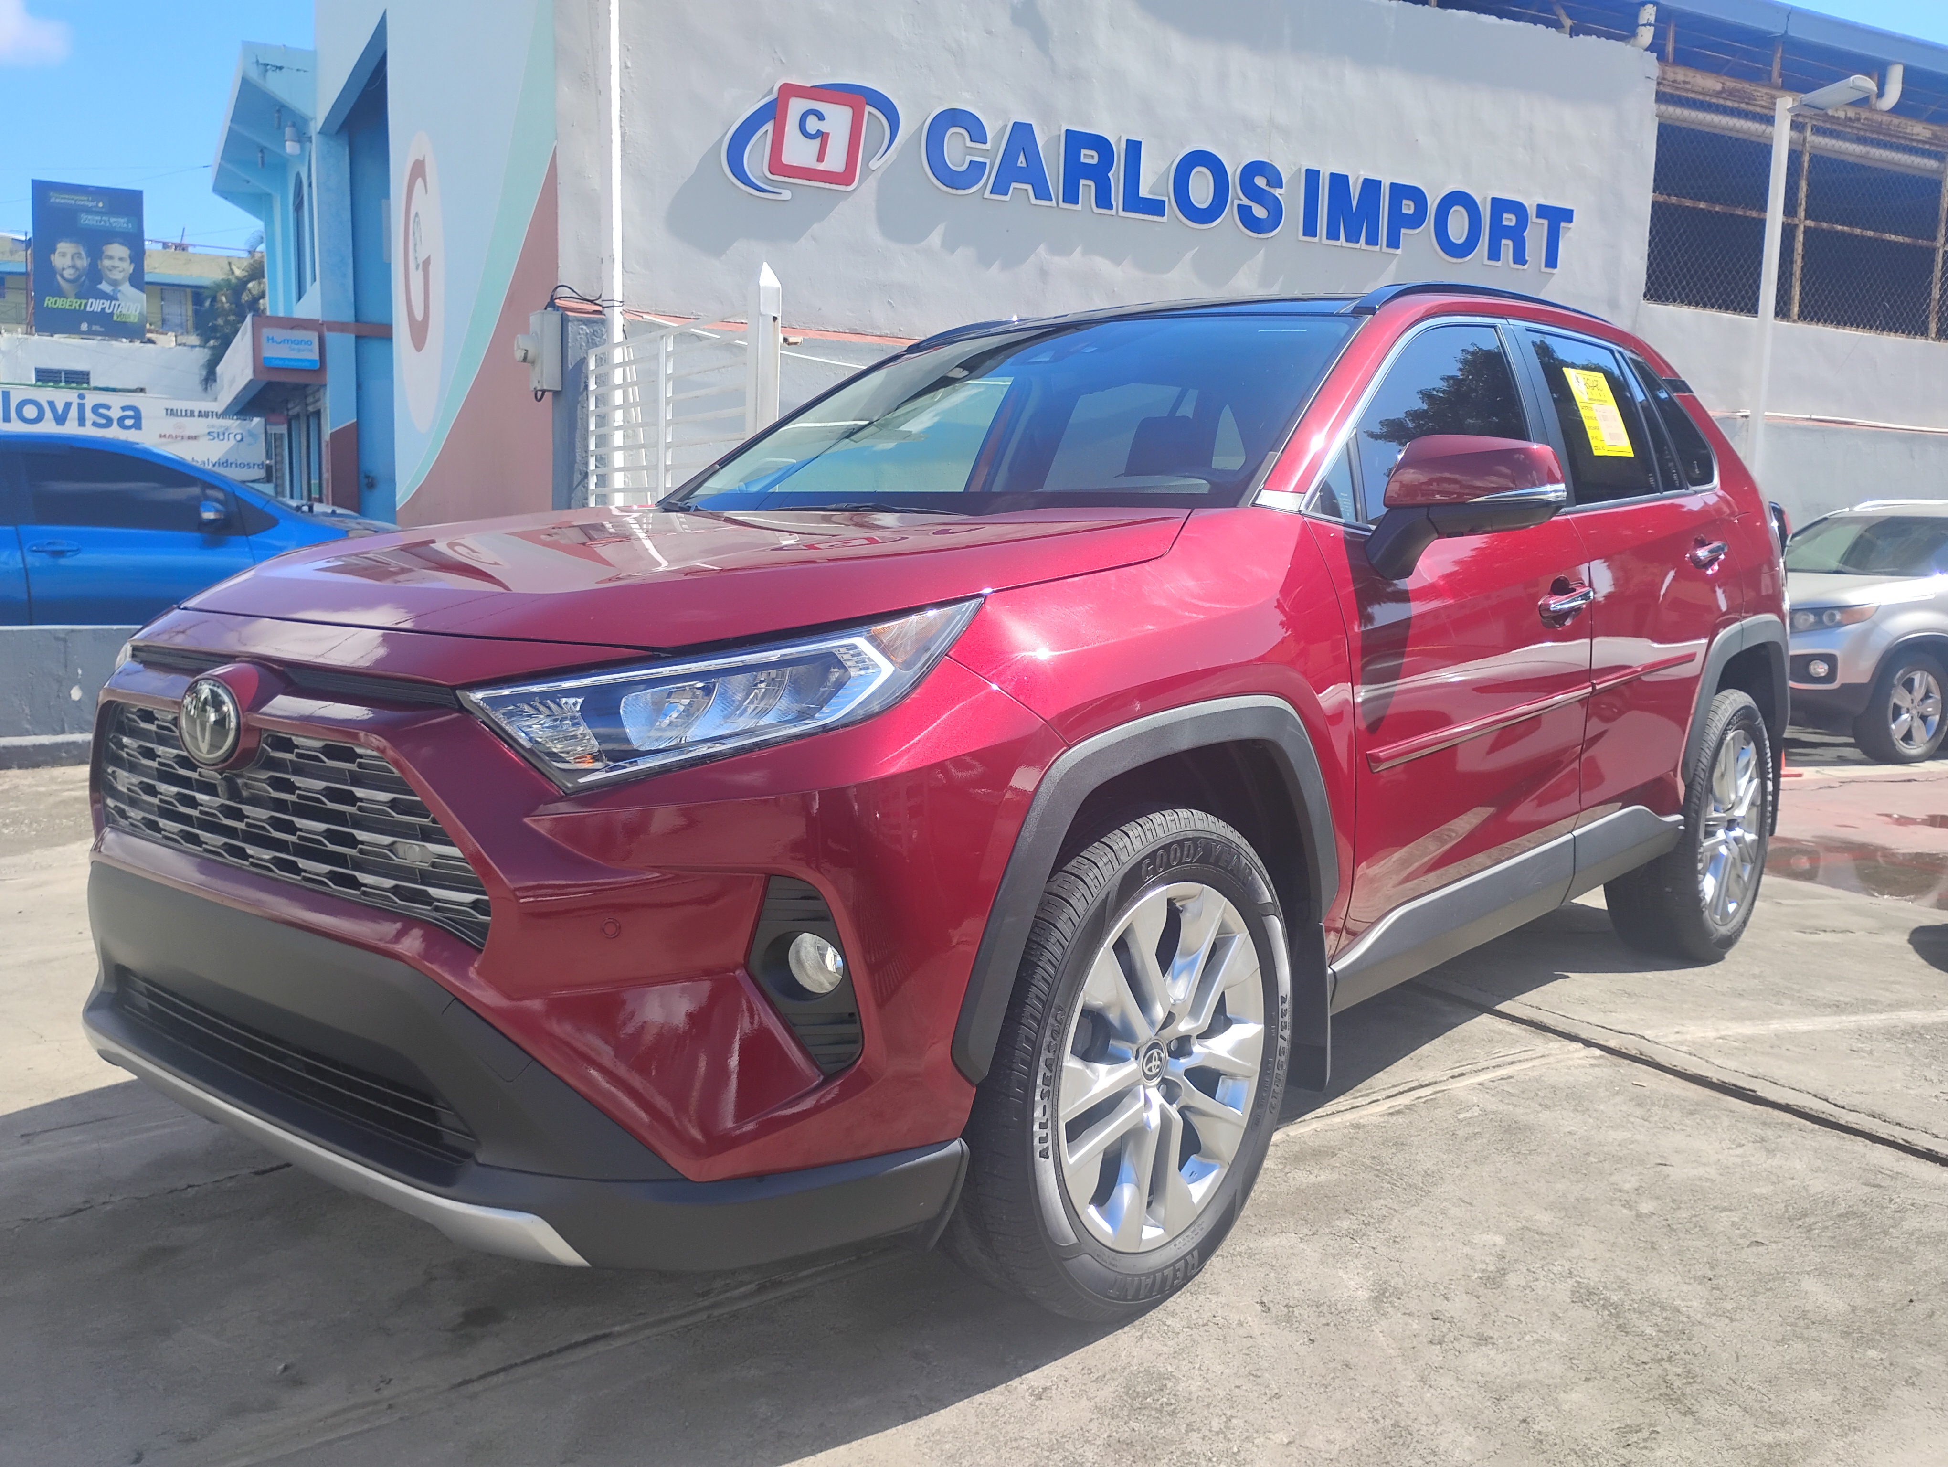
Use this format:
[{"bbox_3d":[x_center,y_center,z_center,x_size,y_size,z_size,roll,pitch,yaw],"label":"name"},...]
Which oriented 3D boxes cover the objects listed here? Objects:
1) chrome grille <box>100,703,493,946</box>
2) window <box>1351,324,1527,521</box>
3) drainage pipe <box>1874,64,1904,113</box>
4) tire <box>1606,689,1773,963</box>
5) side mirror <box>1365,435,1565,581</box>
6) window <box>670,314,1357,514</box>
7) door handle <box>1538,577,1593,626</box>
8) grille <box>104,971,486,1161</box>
[{"bbox_3d":[-0.976,0.084,2.107,1.130,0.260,0.120,7,9,40],"label":"chrome grille"},{"bbox_3d":[0.878,-0.610,2.979,0.050,0.460,0.900,-25,-12,40],"label":"window"},{"bbox_3d":[6.845,-4.831,11.800,0.130,0.340,0.240,-2,7,-26],"label":"drainage pipe"},{"bbox_3d":[1.957,0.244,4.325,0.245,0.735,0.740,7,9,40],"label":"tire"},{"bbox_3d":[0.815,-0.377,2.620,0.235,0.240,0.260,7,9,40],"label":"side mirror"},{"bbox_3d":[0.049,-0.651,3.202,1.450,0.100,0.890,7,41,40],"label":"window"},{"bbox_3d":[1.187,-0.261,3.153,0.070,0.090,0.230,7,9,40],"label":"door handle"},{"bbox_3d":[-0.962,0.433,2.171,1.010,0.100,0.110,7,9,40],"label":"grille"}]

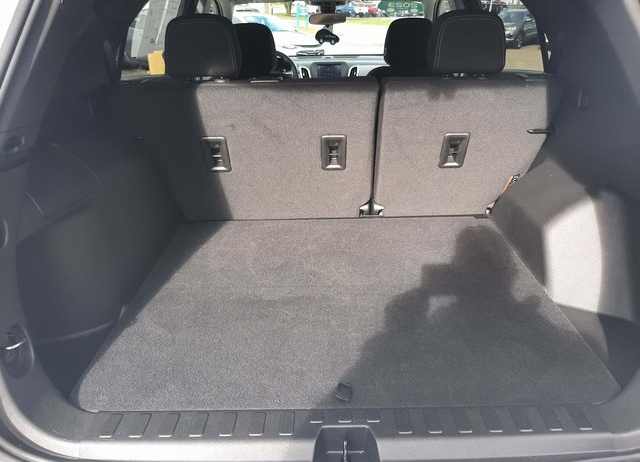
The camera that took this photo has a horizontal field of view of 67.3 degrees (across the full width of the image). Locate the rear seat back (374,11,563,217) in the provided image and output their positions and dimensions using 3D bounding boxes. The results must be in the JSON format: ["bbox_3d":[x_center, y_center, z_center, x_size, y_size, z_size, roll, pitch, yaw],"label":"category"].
[{"bbox_3d":[0.429,-0.341,1.540,0.505,0.730,0.190,0,45,1],"label":"rear seat back"}]

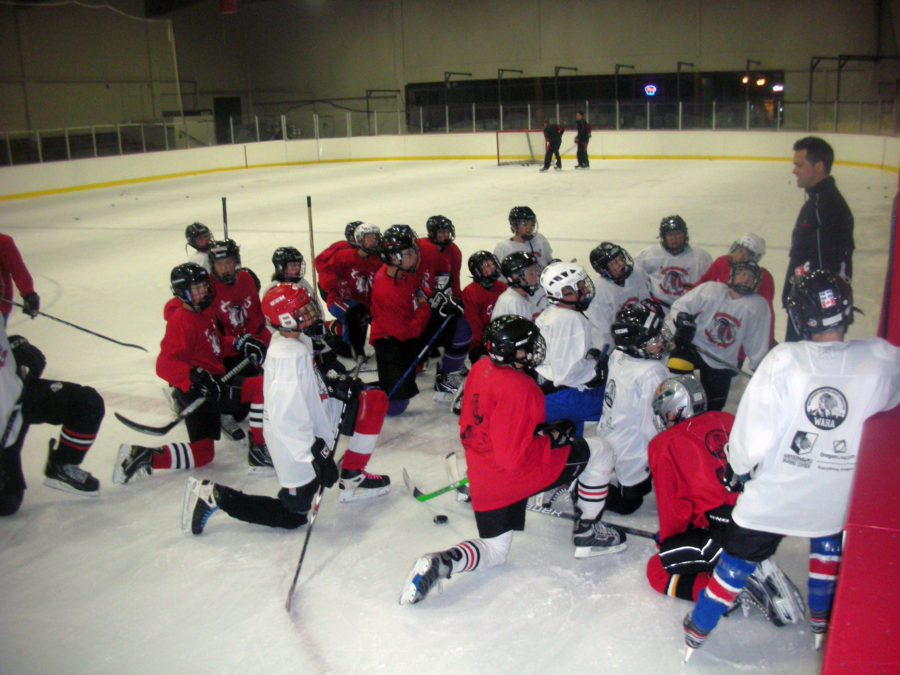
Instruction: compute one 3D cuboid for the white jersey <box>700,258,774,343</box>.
[{"bbox_3d":[1.956,-0.186,6.280,0.580,0.600,0.380,5,15,25],"label":"white jersey"}]

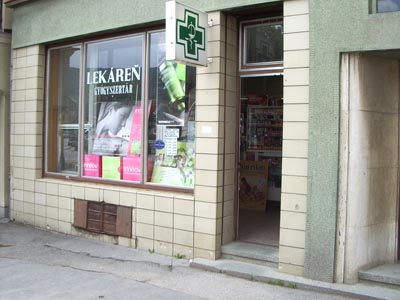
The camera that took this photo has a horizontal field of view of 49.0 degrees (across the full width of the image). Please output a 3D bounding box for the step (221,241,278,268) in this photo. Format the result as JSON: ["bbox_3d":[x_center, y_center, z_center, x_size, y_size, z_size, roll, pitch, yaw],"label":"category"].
[{"bbox_3d":[0.716,1.300,5.474,0.832,0.162,0.352,2,2,34],"label":"step"}]

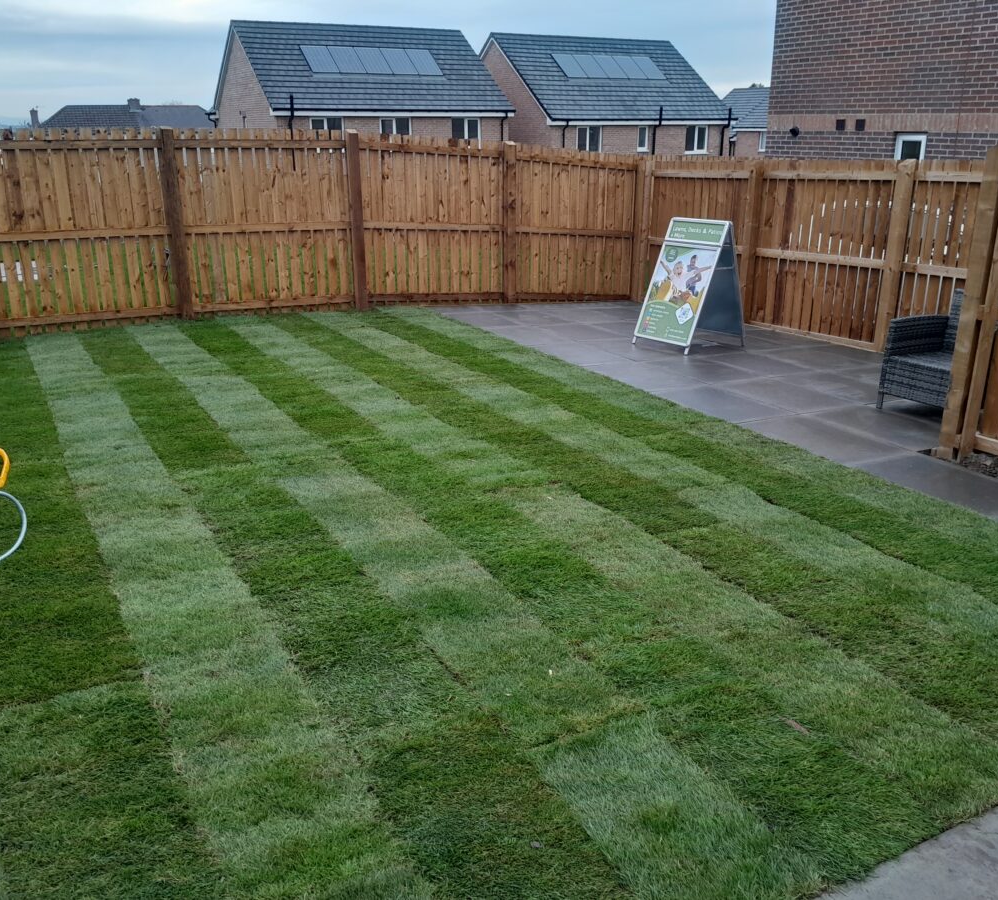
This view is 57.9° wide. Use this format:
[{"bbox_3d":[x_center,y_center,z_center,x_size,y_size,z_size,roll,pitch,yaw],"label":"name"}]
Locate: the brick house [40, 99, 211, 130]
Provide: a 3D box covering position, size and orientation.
[{"bbox_3d":[-31.681,-26.759,79.110,16.500,7.800,8.200,-5,21,-15],"label":"brick house"}]

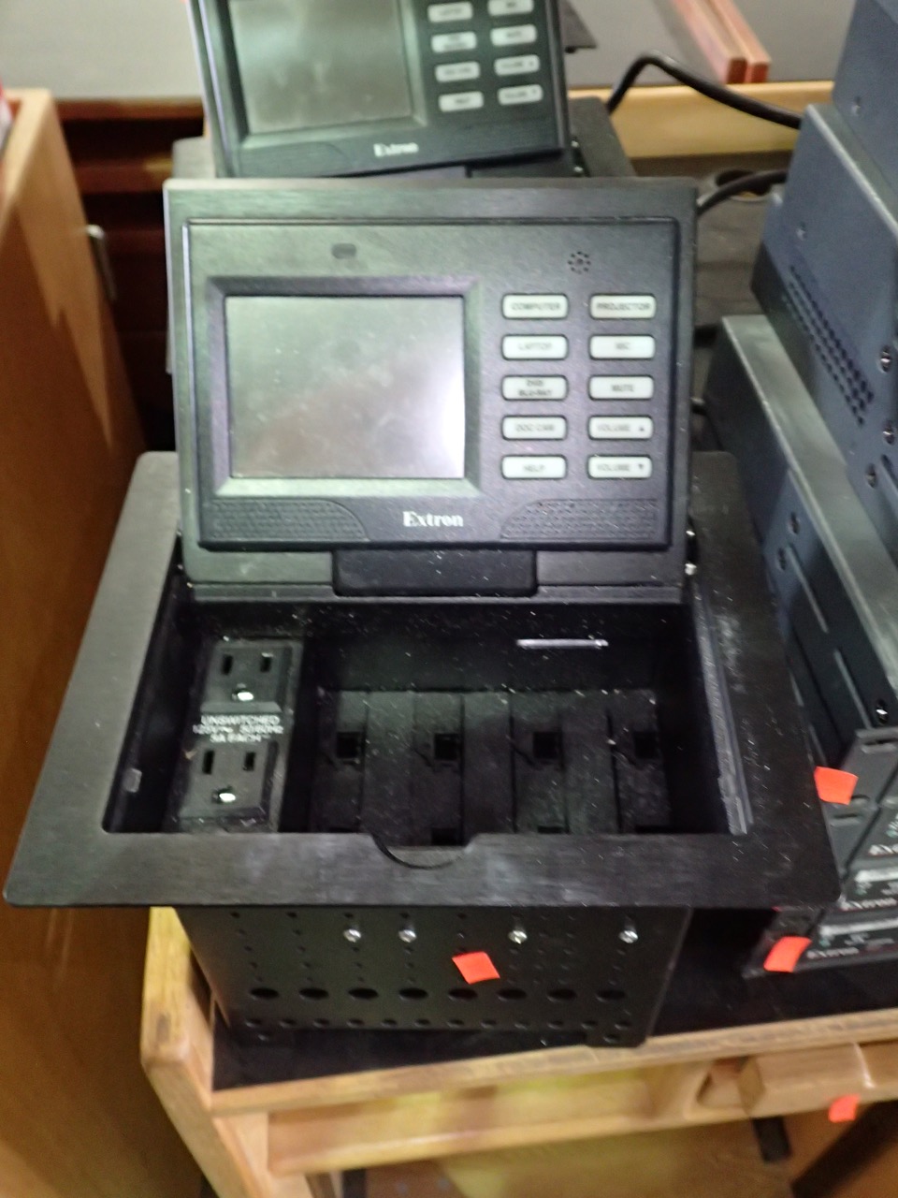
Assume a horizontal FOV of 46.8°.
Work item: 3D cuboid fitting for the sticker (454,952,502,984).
[{"bbox_3d":[0.009,0.124,0.349,0.013,0.024,0.002,-12,47,14],"label":"sticker"}]

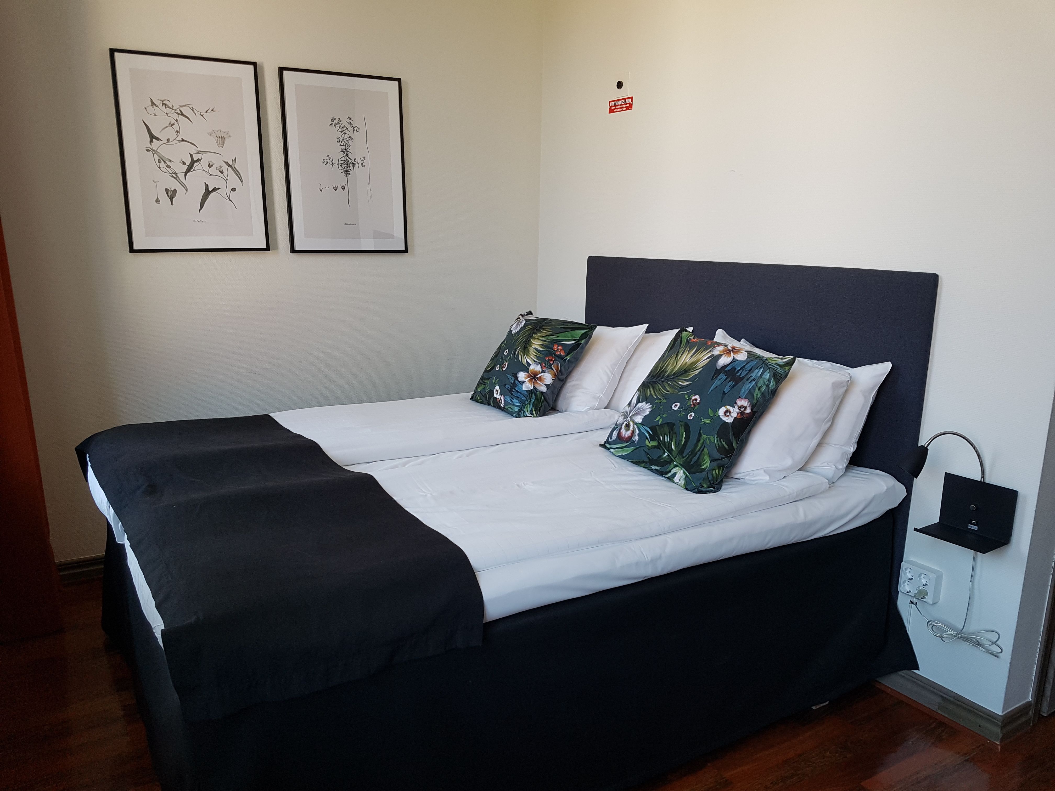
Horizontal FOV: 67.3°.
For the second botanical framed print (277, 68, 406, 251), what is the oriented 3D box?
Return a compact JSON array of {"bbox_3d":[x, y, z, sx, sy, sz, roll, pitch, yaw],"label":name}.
[{"bbox_3d":[-0.762,-0.969,3.335,0.515,0.715,0.025,-7,14,-30],"label":"second botanical framed print"}]

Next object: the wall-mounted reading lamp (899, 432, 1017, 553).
[{"bbox_3d":[1.191,0.262,2.216,0.235,0.315,0.245,-8,15,-34],"label":"wall-mounted reading lamp"}]

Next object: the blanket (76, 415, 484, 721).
[{"bbox_3d":[-0.819,0.358,2.263,0.680,0.275,1.620,-8,15,-34],"label":"blanket"}]

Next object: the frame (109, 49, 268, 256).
[{"bbox_3d":[-1.276,-0.915,3.038,0.515,0.715,0.025,-7,14,-30],"label":"frame"}]

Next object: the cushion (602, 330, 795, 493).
[{"bbox_3d":[0.547,0.030,2.547,0.140,0.480,0.480,41,-11,-35],"label":"cushion"}]

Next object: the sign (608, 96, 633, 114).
[{"bbox_3d":[0.388,-1.208,3.303,0.008,0.053,0.147,-8,15,-34],"label":"sign"}]

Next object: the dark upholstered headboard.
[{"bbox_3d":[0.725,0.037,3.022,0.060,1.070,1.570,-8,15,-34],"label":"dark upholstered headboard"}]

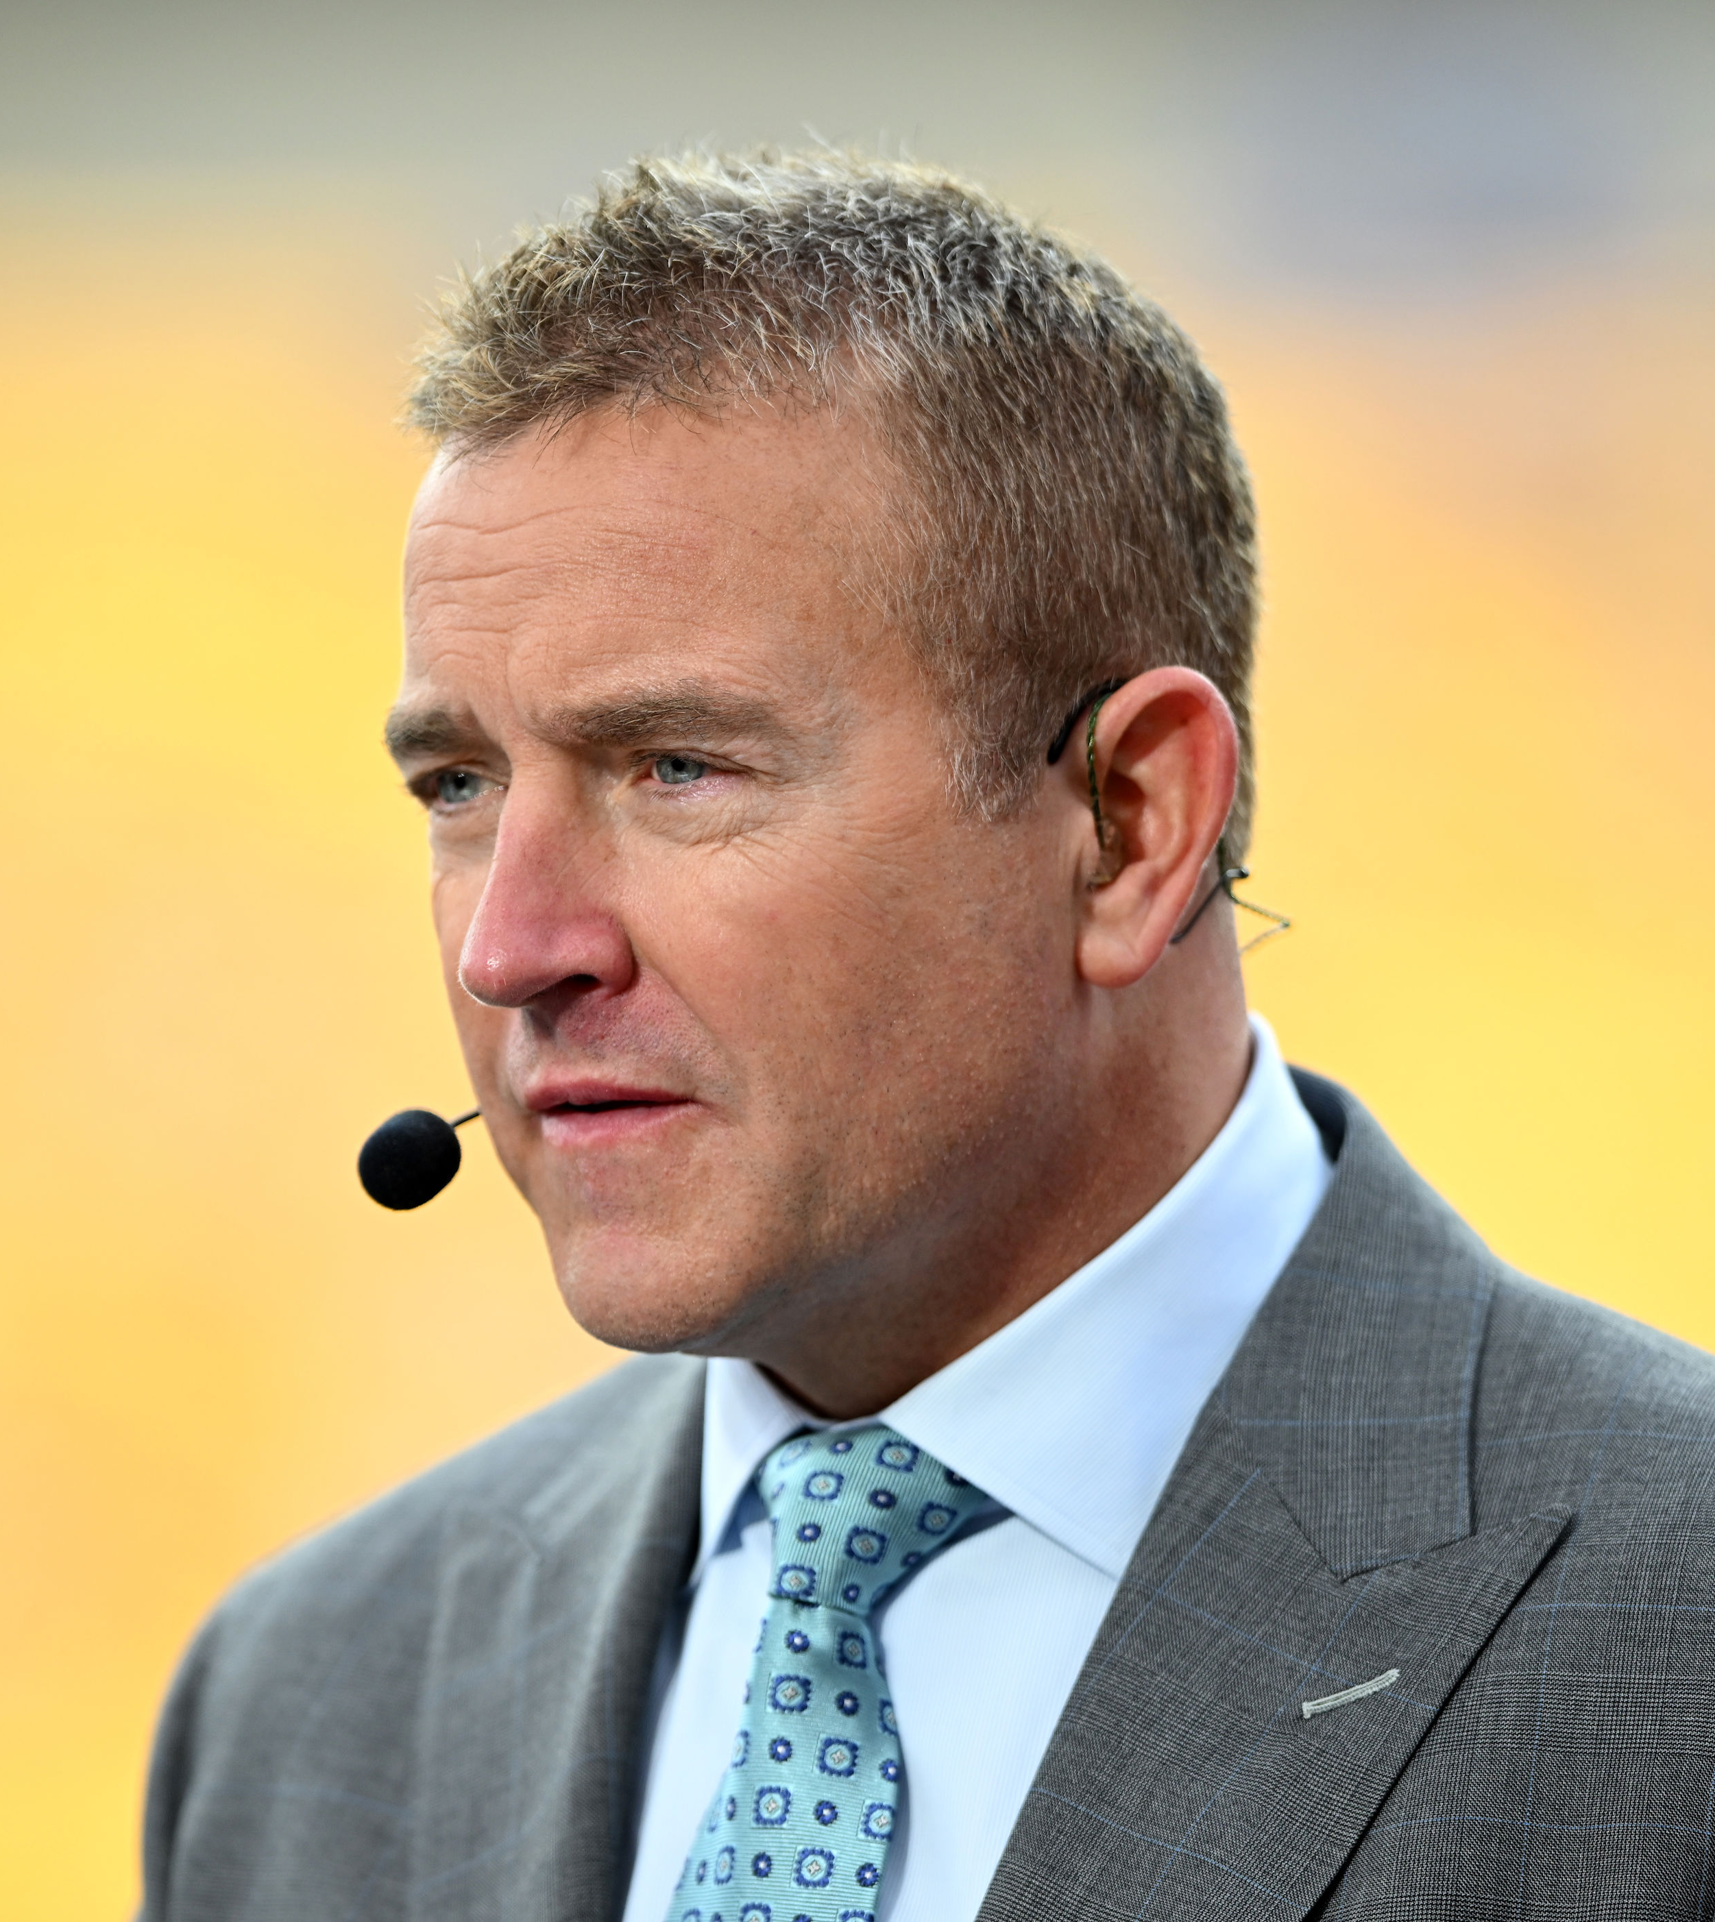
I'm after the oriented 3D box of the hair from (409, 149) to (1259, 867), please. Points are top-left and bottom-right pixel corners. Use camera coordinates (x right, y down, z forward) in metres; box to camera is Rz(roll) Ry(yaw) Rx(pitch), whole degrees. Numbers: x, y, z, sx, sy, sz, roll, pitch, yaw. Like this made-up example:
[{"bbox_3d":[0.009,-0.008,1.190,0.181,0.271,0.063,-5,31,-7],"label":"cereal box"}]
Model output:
[{"bbox_3d":[-0.004,-0.092,6.720,0.170,0.165,0.200,-2,-2,43],"label":"hair"}]

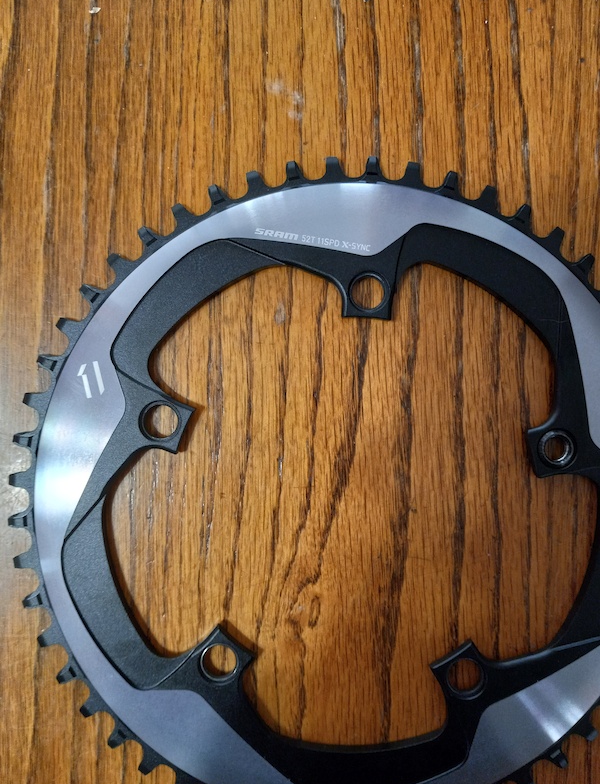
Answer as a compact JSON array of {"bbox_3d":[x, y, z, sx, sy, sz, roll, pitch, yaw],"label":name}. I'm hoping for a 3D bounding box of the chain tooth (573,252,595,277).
[{"bbox_3d":[0.090,-0.041,0.199,0.006,0.003,0.007,45,89,0],"label":"chain tooth"}]

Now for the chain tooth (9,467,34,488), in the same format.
[{"bbox_3d":[-0.087,0.028,0.195,0.007,0.003,0.006,3,90,-1],"label":"chain tooth"}]

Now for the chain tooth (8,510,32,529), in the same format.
[{"bbox_3d":[-0.087,0.040,0.195,0.007,0.003,0.005,-4,90,-1],"label":"chain tooth"}]

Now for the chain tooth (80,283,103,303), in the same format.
[{"bbox_3d":[-0.065,-0.031,0.196,0.006,0.003,0.005,38,89,-1],"label":"chain tooth"}]

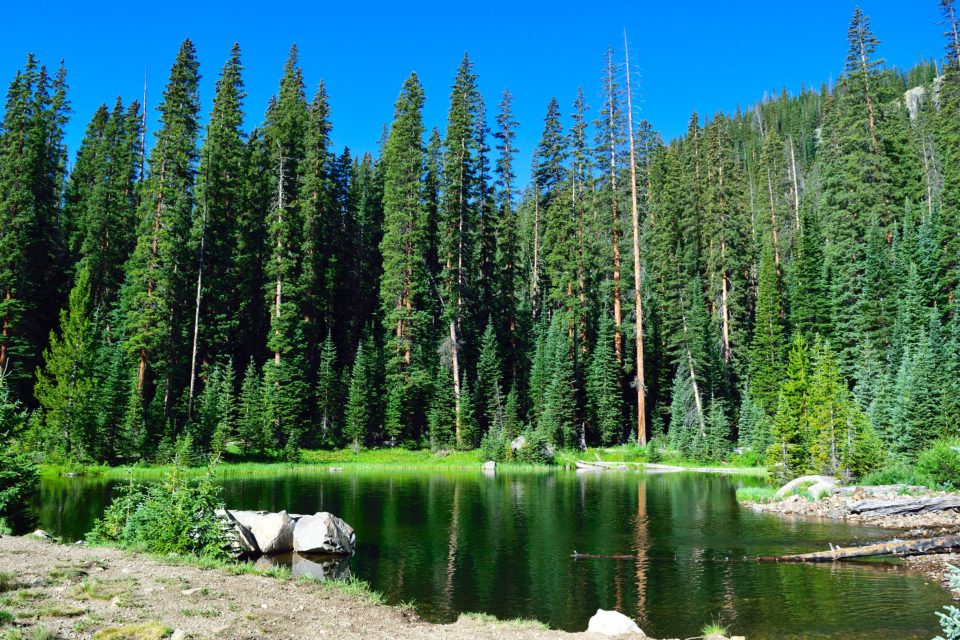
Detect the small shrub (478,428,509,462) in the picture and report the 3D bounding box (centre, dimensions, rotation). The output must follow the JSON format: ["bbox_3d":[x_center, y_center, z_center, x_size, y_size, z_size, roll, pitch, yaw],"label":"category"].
[{"bbox_3d":[0.510,4.602,26.622,1.000,1.200,1.000,1,-7,1],"label":"small shrub"}]

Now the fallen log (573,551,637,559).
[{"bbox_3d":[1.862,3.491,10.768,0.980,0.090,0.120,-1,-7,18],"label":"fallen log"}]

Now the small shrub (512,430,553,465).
[{"bbox_3d":[1.934,4.626,26.421,1.400,1.200,1.200,1,-7,4],"label":"small shrub"}]

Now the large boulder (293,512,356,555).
[{"bbox_3d":[-2.317,3.161,10.797,0.880,0.530,0.740,2,-7,-11],"label":"large boulder"}]

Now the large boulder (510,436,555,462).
[{"bbox_3d":[2.002,4.889,27.371,1.580,0.900,1.150,1,-7,4],"label":"large boulder"}]

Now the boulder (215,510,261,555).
[{"bbox_3d":[-3.539,3.100,10.610,0.620,0.560,0.800,3,-7,-18],"label":"boulder"}]

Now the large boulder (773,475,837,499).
[{"bbox_3d":[7.635,3.922,16.906,1.320,0.420,0.950,-2,-7,24],"label":"large boulder"}]

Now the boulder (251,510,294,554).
[{"bbox_3d":[-3.093,3.140,10.791,0.580,0.540,0.720,3,-7,-15],"label":"boulder"}]

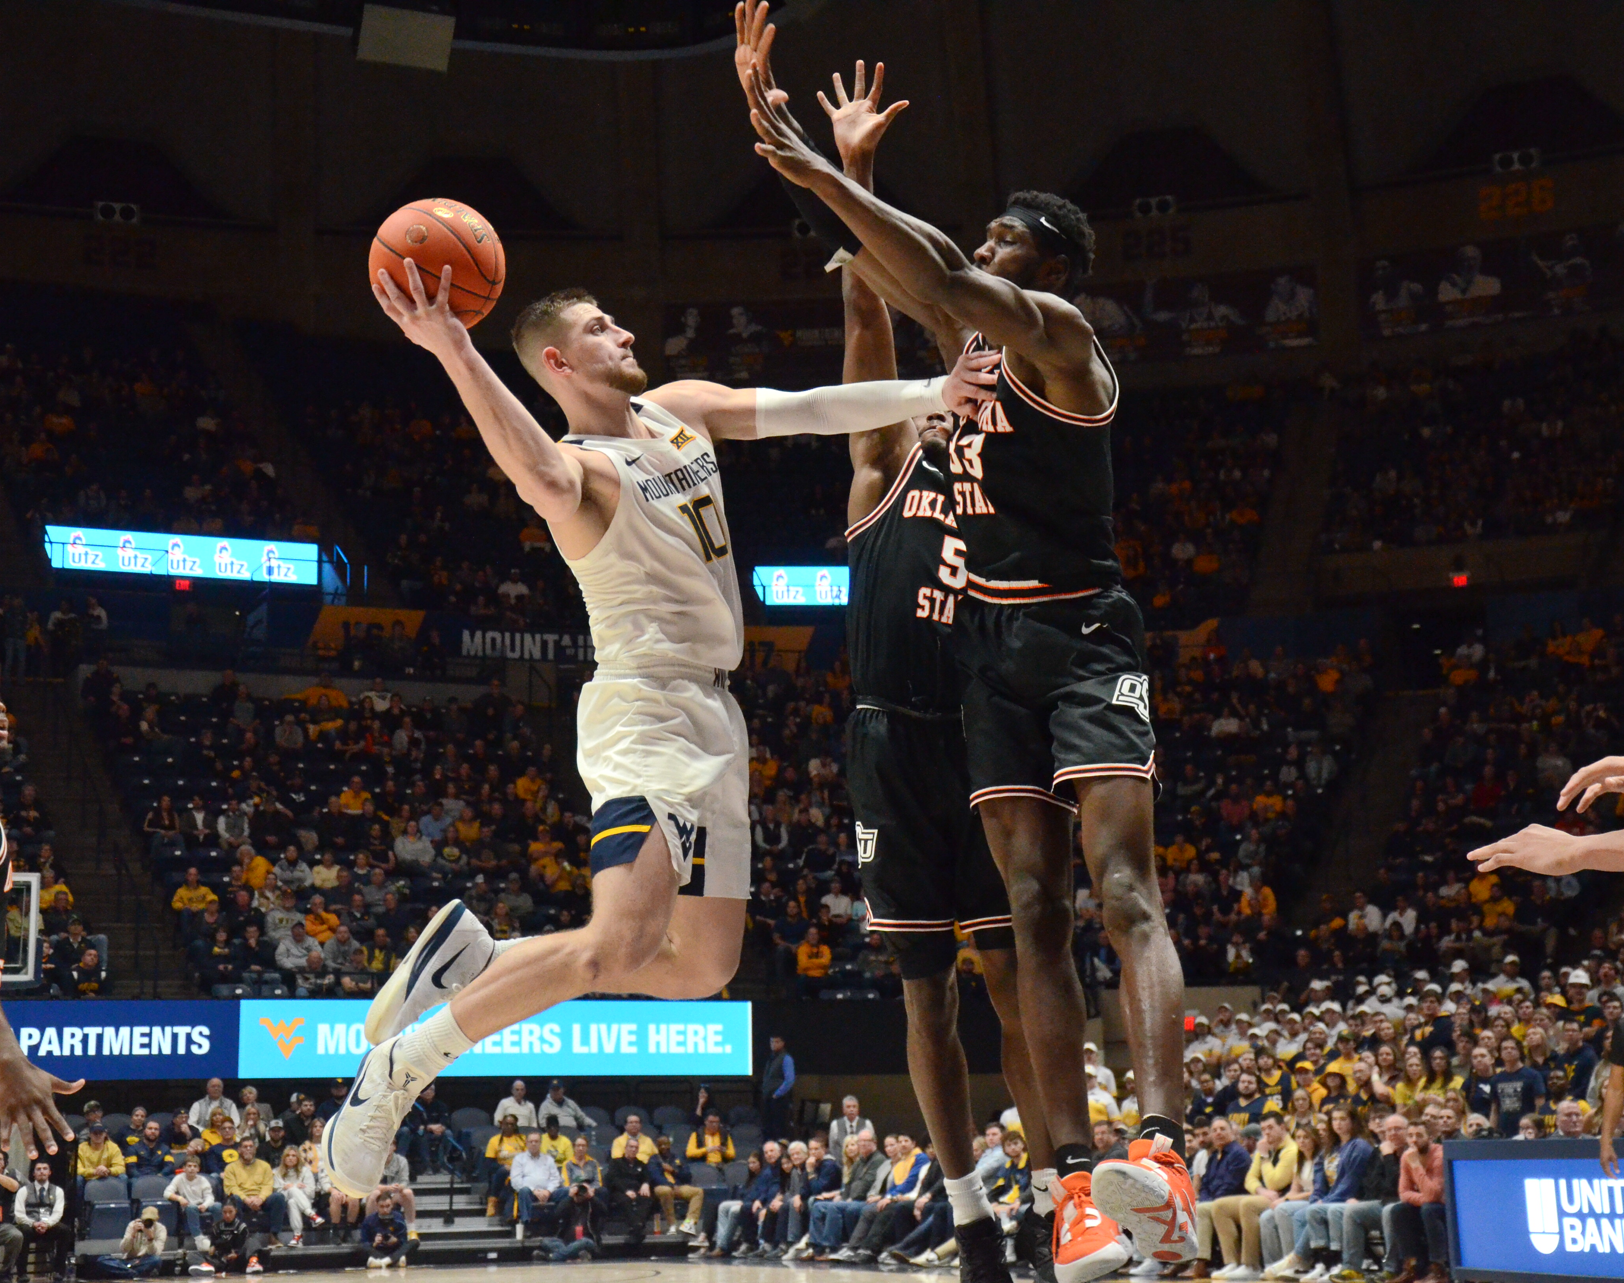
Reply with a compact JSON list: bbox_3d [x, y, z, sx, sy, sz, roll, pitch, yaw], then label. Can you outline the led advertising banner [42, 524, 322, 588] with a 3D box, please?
[{"bbox_3d":[-10.896,-1.483,58.500,4.660,0.730,0.150,3,-10,-19],"label":"led advertising banner"}]

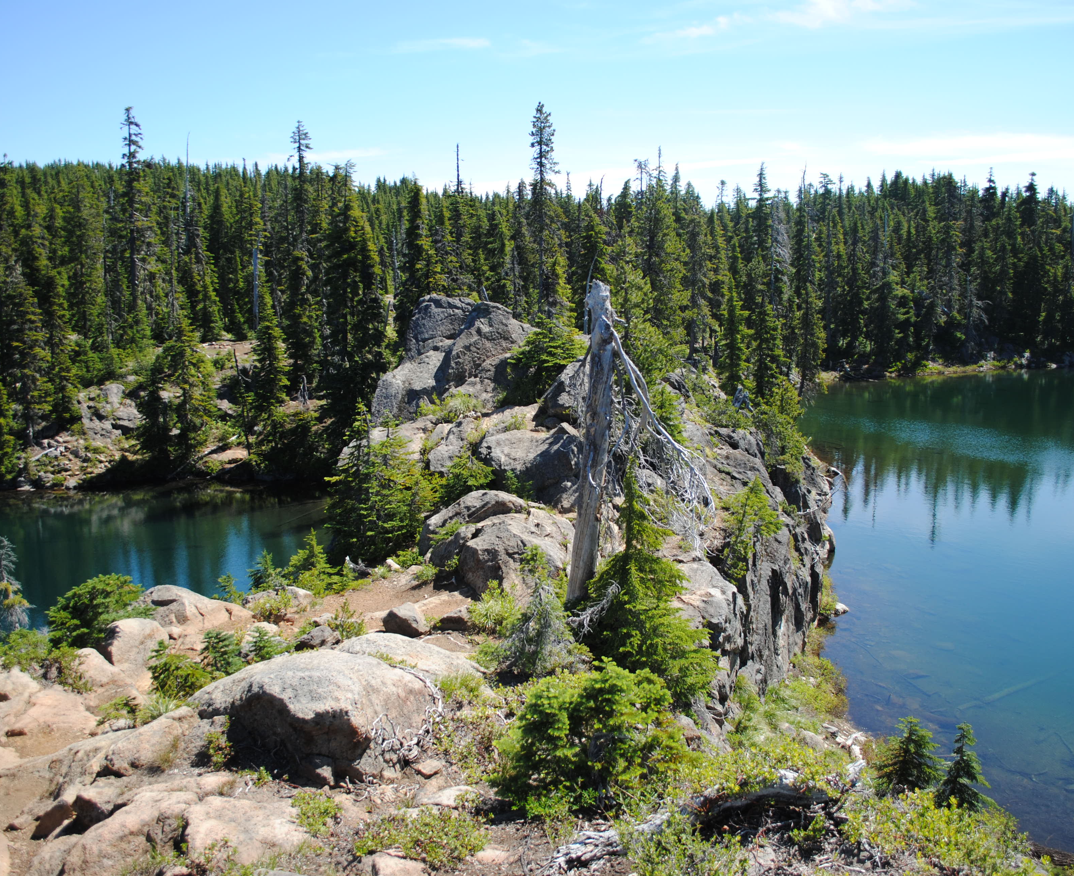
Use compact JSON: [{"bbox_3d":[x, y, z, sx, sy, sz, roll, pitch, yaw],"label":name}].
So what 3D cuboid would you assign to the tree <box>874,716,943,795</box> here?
[{"bbox_3d":[4.009,3.418,10.600,0.740,0.820,0.700,0,7,0],"label":"tree"}]

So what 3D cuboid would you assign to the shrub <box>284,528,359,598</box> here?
[{"bbox_3d":[-2.468,1.417,11.200,0.804,0.727,0.724,-3,10,-13],"label":"shrub"}]

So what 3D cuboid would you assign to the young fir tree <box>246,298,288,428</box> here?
[{"bbox_3d":[-10.458,-2.885,38.000,1.700,5.000,1.700,0,7,0],"label":"young fir tree"}]

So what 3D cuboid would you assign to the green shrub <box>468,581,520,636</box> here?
[{"bbox_3d":[-0.458,1.819,10.600,0.570,0.520,0.520,0,7,0],"label":"green shrub"}]

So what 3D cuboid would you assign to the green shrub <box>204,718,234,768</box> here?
[{"bbox_3d":[-2.074,1.997,6.400,0.174,0.318,0.157,-4,10,-19],"label":"green shrub"}]

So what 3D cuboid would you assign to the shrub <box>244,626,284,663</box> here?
[{"bbox_3d":[-2.472,1.870,8.900,0.360,0.330,0.350,0,8,0],"label":"shrub"}]

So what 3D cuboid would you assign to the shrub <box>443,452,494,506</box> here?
[{"bbox_3d":[-0.997,0.591,14.200,0.760,0.760,0.700,0,7,0],"label":"shrub"}]

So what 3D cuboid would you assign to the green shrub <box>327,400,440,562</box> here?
[{"bbox_3d":[-2.325,0.690,14.900,1.750,2.350,1.600,0,8,0],"label":"green shrub"}]

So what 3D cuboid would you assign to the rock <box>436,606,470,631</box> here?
[{"bbox_3d":[-0.936,1.983,10.865,0.380,0.230,0.300,-1,8,-5],"label":"rock"}]

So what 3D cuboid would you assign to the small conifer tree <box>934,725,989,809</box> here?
[{"bbox_3d":[3.645,2.822,8.400,0.480,0.800,0.480,-1,7,0],"label":"small conifer tree"}]

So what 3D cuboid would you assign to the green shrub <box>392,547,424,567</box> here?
[{"bbox_3d":[-1.835,1.696,14.000,0.440,0.250,0.400,0,8,0],"label":"green shrub"}]

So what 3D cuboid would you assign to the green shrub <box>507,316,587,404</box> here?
[{"bbox_3d":[0.173,-1.383,17.500,1.415,1.550,1.274,0,9,1],"label":"green shrub"}]

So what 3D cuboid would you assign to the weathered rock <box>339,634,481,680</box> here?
[{"bbox_3d":[-1.070,1.860,8.300,1.230,0.270,0.800,-2,10,-8],"label":"weathered rock"}]

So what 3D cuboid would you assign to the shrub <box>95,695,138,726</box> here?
[{"bbox_3d":[-3.537,2.264,8.258,0.340,0.220,0.280,-4,9,-24],"label":"shrub"}]

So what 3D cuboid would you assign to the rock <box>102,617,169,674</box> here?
[{"bbox_3d":[-3.539,1.825,8.600,0.600,0.450,0.550,0,7,0],"label":"rock"}]

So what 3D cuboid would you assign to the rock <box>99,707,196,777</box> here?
[{"bbox_3d":[-2.605,2.037,6.600,0.604,0.371,0.453,-5,10,-23],"label":"rock"}]

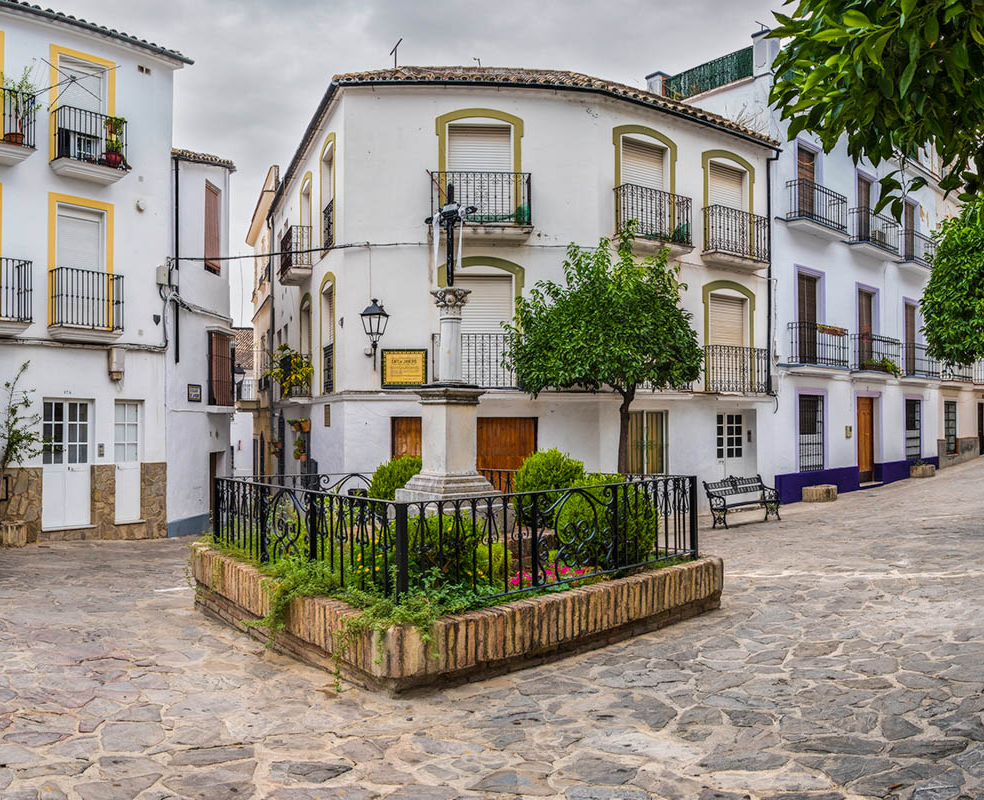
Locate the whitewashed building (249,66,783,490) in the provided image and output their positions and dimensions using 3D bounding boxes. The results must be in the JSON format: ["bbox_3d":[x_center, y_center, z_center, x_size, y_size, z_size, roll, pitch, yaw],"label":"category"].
[{"bbox_3d":[0.200,-2.150,22.000,10.600,9.000,10.800,0,0,-16],"label":"whitewashed building"}]

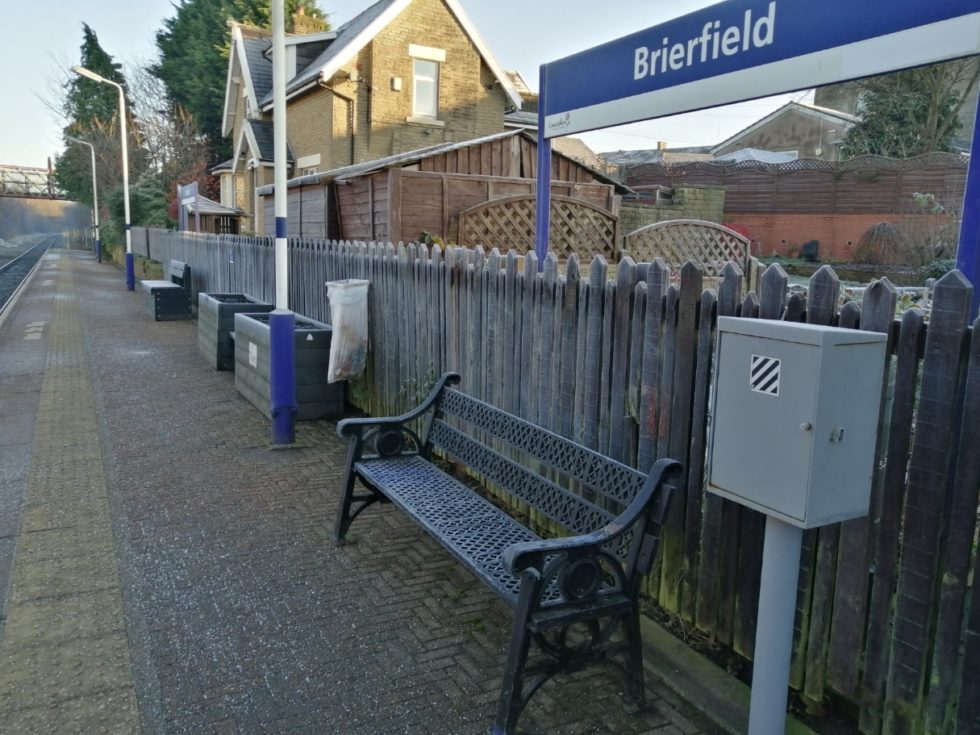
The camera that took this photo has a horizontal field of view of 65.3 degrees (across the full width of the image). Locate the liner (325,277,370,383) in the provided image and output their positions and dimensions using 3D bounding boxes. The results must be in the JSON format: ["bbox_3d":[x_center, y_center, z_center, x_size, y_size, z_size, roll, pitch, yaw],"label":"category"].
[{"bbox_3d":[-1.127,-0.293,6.048,0.310,0.800,0.310,-4,11,-28],"label":"liner"}]

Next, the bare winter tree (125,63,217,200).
[{"bbox_3d":[-16.145,-10.297,38.083,5.000,9.800,5.000,-4,11,-28],"label":"bare winter tree"}]

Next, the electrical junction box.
[{"bbox_3d":[0.852,0.135,2.156,0.254,0.512,0.353,-2,9,-28],"label":"electrical junction box"}]

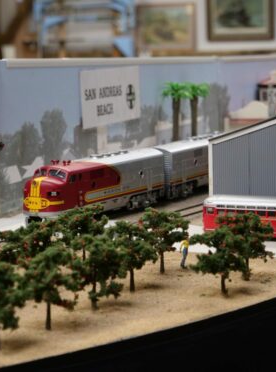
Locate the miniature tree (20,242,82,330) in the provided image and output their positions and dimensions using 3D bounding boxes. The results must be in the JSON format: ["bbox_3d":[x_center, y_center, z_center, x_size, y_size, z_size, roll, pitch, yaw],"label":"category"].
[{"bbox_3d":[-0.046,0.053,0.578,0.033,0.048,0.034,-2,7,-5],"label":"miniature tree"}]

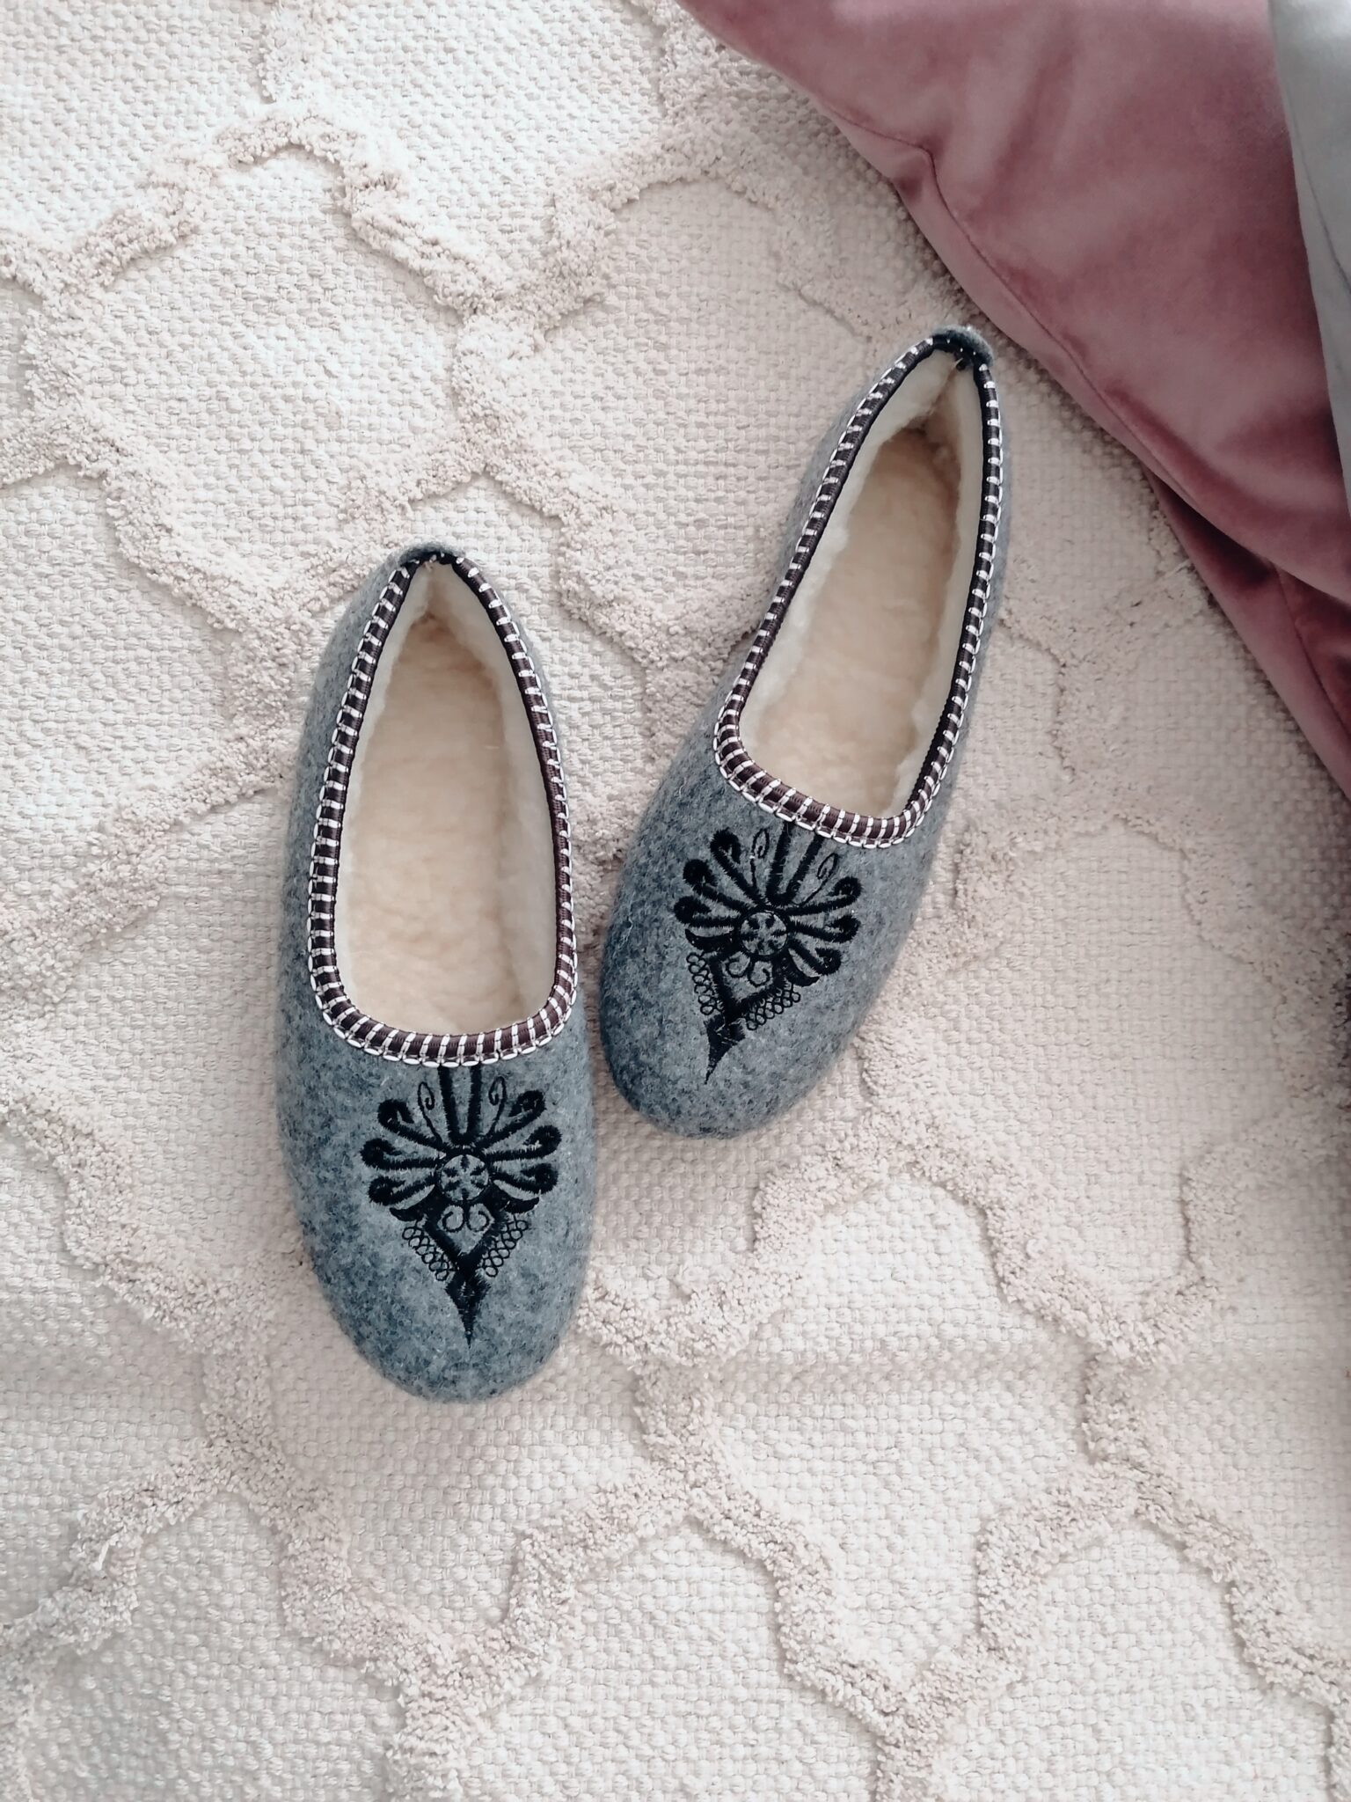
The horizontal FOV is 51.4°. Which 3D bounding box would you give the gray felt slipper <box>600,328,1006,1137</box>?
[{"bbox_3d":[0.049,-0.051,0.445,0.095,0.068,0.262,19,83,0],"label":"gray felt slipper"}]

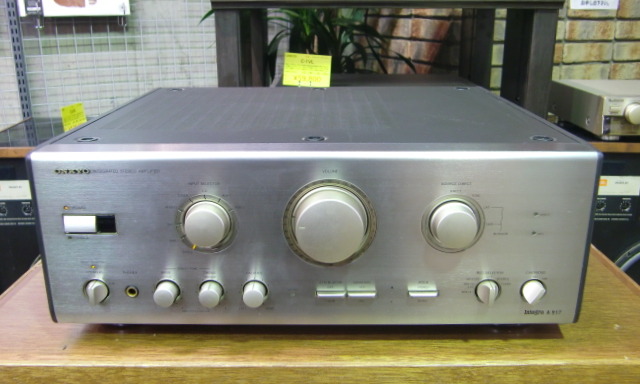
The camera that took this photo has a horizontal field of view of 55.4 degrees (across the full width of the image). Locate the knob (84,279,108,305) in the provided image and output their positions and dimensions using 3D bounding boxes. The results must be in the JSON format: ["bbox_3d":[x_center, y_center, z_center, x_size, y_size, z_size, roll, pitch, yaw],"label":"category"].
[{"bbox_3d":[-0.193,0.087,0.522,0.019,0.019,0.011,0,18,1],"label":"knob"}]

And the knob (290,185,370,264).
[{"bbox_3d":[0.009,0.029,0.496,0.062,0.062,0.020,0,18,1],"label":"knob"}]

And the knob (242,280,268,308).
[{"bbox_3d":[-0.056,0.088,0.518,0.018,0.018,0.014,0,18,1],"label":"knob"}]

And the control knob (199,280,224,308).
[{"bbox_3d":[-0.093,0.088,0.519,0.018,0.018,0.014,0,18,1],"label":"control knob"}]

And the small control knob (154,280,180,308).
[{"bbox_3d":[-0.131,0.088,0.520,0.018,0.018,0.014,0,18,1],"label":"small control knob"}]

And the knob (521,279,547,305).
[{"bbox_3d":[0.182,0.086,0.516,0.019,0.019,0.011,0,18,1],"label":"knob"}]

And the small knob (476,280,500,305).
[{"bbox_3d":[0.144,0.086,0.517,0.019,0.019,0.011,0,18,1],"label":"small knob"}]

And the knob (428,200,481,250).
[{"bbox_3d":[0.110,0.029,0.497,0.038,0.038,0.015,0,18,1],"label":"knob"}]

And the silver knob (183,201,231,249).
[{"bbox_3d":[-0.094,0.029,0.500,0.038,0.038,0.015,0,18,1],"label":"silver knob"}]

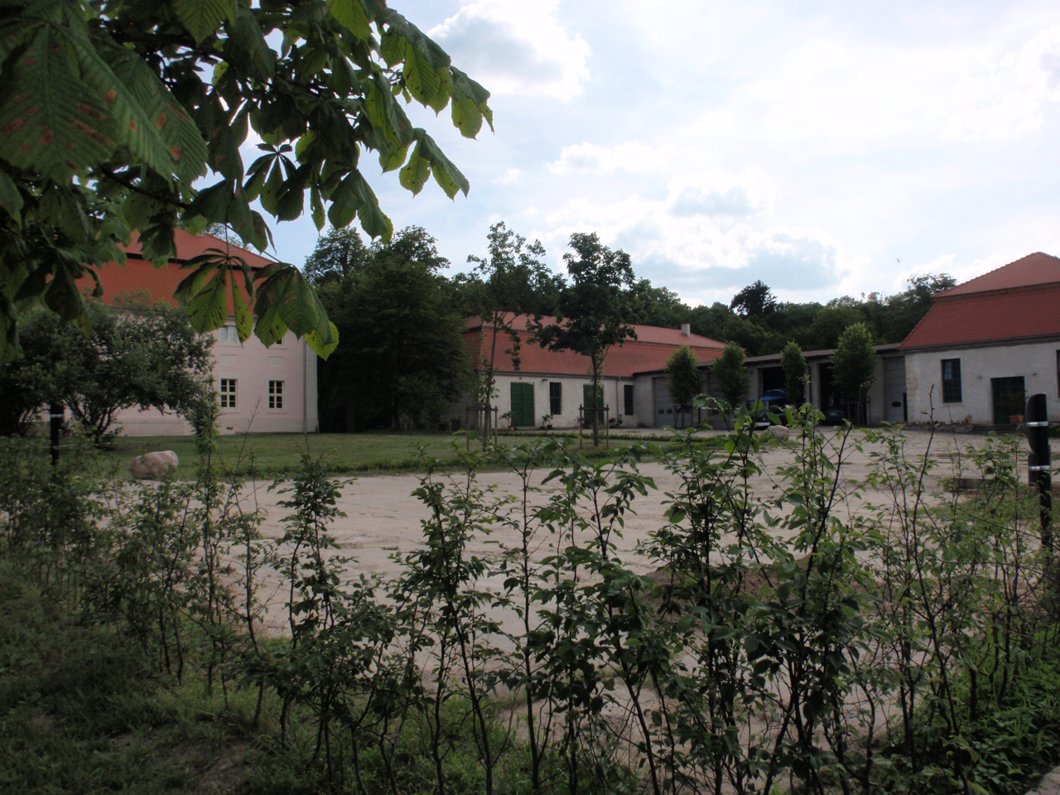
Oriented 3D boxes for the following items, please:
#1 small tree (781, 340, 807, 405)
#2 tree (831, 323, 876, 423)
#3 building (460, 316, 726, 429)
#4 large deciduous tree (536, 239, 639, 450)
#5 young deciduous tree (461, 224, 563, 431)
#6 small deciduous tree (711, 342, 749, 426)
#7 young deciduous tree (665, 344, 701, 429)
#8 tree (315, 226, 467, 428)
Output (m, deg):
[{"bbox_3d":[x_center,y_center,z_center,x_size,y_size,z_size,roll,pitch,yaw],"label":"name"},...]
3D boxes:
[{"bbox_3d":[18.518,-1.003,60.200,1.861,6.076,1.861,-1,-3,0],"label":"small tree"},{"bbox_3d":[21.477,-1.481,56.800,2.962,6.857,2.962,-1,-3,0],"label":"tree"},{"bbox_3d":[5.483,-2.183,79.358,38.500,10.400,13.400,1,-4,-44],"label":"building"},{"bbox_3d":[2.217,-2.249,34.000,4.138,8.472,4.138,-1,-3,0],"label":"large deciduous tree"},{"bbox_3d":[-0.706,-2.430,34.000,3.941,9.030,3.941,-1,-3,0],"label":"young deciduous tree"},{"bbox_3d":[14.928,-0.927,64.000,2.843,6.490,2.843,-1,-3,0],"label":"small deciduous tree"},{"bbox_3d":[11.957,-0.810,67.100,2.851,6.610,2.851,-1,-3,0],"label":"young deciduous tree"},{"bbox_3d":[-9.648,-4.752,60.000,10.778,14.313,10.300,-1,-3,0],"label":"tree"}]

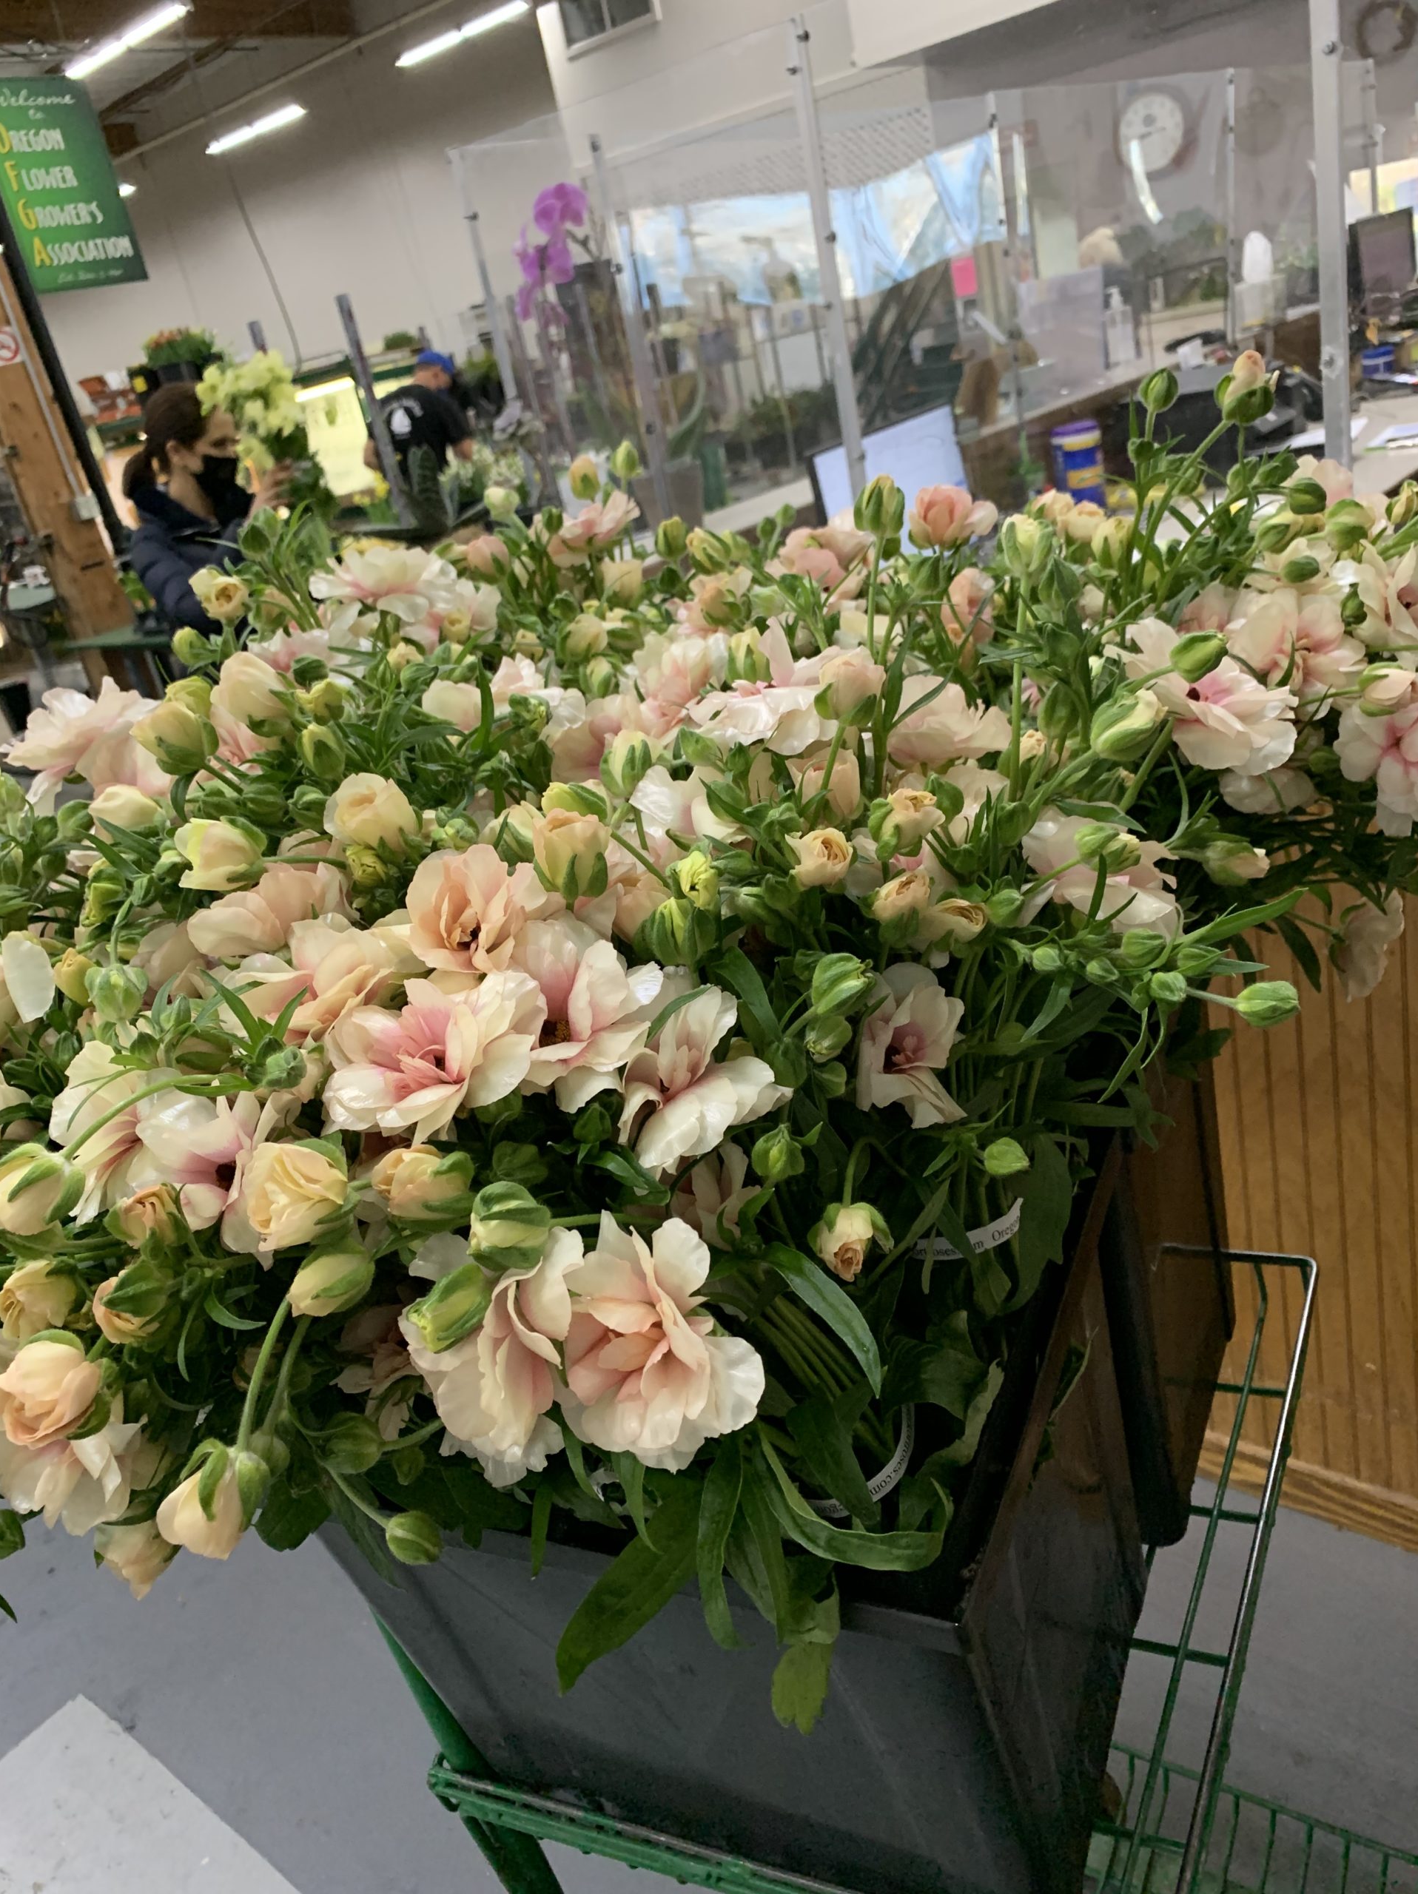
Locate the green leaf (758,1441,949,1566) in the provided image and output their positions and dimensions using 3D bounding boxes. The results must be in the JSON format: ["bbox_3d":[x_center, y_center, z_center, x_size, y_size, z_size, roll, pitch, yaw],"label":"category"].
[{"bbox_3d":[0.059,0.230,0.585,0.071,0.047,0.040,-9,21,8],"label":"green leaf"}]

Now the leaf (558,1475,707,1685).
[{"bbox_3d":[-0.028,0.224,0.500,0.088,0.025,0.014,-57,13,-3],"label":"leaf"}]

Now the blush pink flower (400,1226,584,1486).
[{"bbox_3d":[-0.071,0.135,0.470,0.057,0.080,0.047,-2,11,25],"label":"blush pink flower"}]

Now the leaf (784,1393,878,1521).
[{"bbox_3d":[0.050,0.205,0.570,0.024,0.056,0.012,-34,16,-17],"label":"leaf"}]

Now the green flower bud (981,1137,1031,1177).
[{"bbox_3d":[0.127,0.090,0.610,0.019,0.016,0.016,16,3,15],"label":"green flower bud"}]

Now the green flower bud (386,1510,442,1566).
[{"bbox_3d":[-0.111,0.222,0.535,0.021,0.021,0.021,-21,39,-28],"label":"green flower bud"}]

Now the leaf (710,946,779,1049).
[{"bbox_3d":[0.014,0.020,0.575,0.013,0.046,0.012,-25,-6,-24],"label":"leaf"}]

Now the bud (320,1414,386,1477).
[{"bbox_3d":[-0.150,0.210,0.600,0.028,0.026,0.026,-24,0,-19],"label":"bud"}]

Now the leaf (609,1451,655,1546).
[{"bbox_3d":[-0.033,0.225,0.585,0.014,0.046,0.013,-19,-6,-2],"label":"leaf"}]

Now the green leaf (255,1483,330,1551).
[{"bbox_3d":[-0.171,0.233,0.585,0.029,0.030,0.011,-13,18,-10],"label":"green leaf"}]

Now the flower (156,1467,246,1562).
[{"bbox_3d":[-0.186,0.206,0.520,0.029,0.034,0.029,18,3,-6],"label":"flower"}]

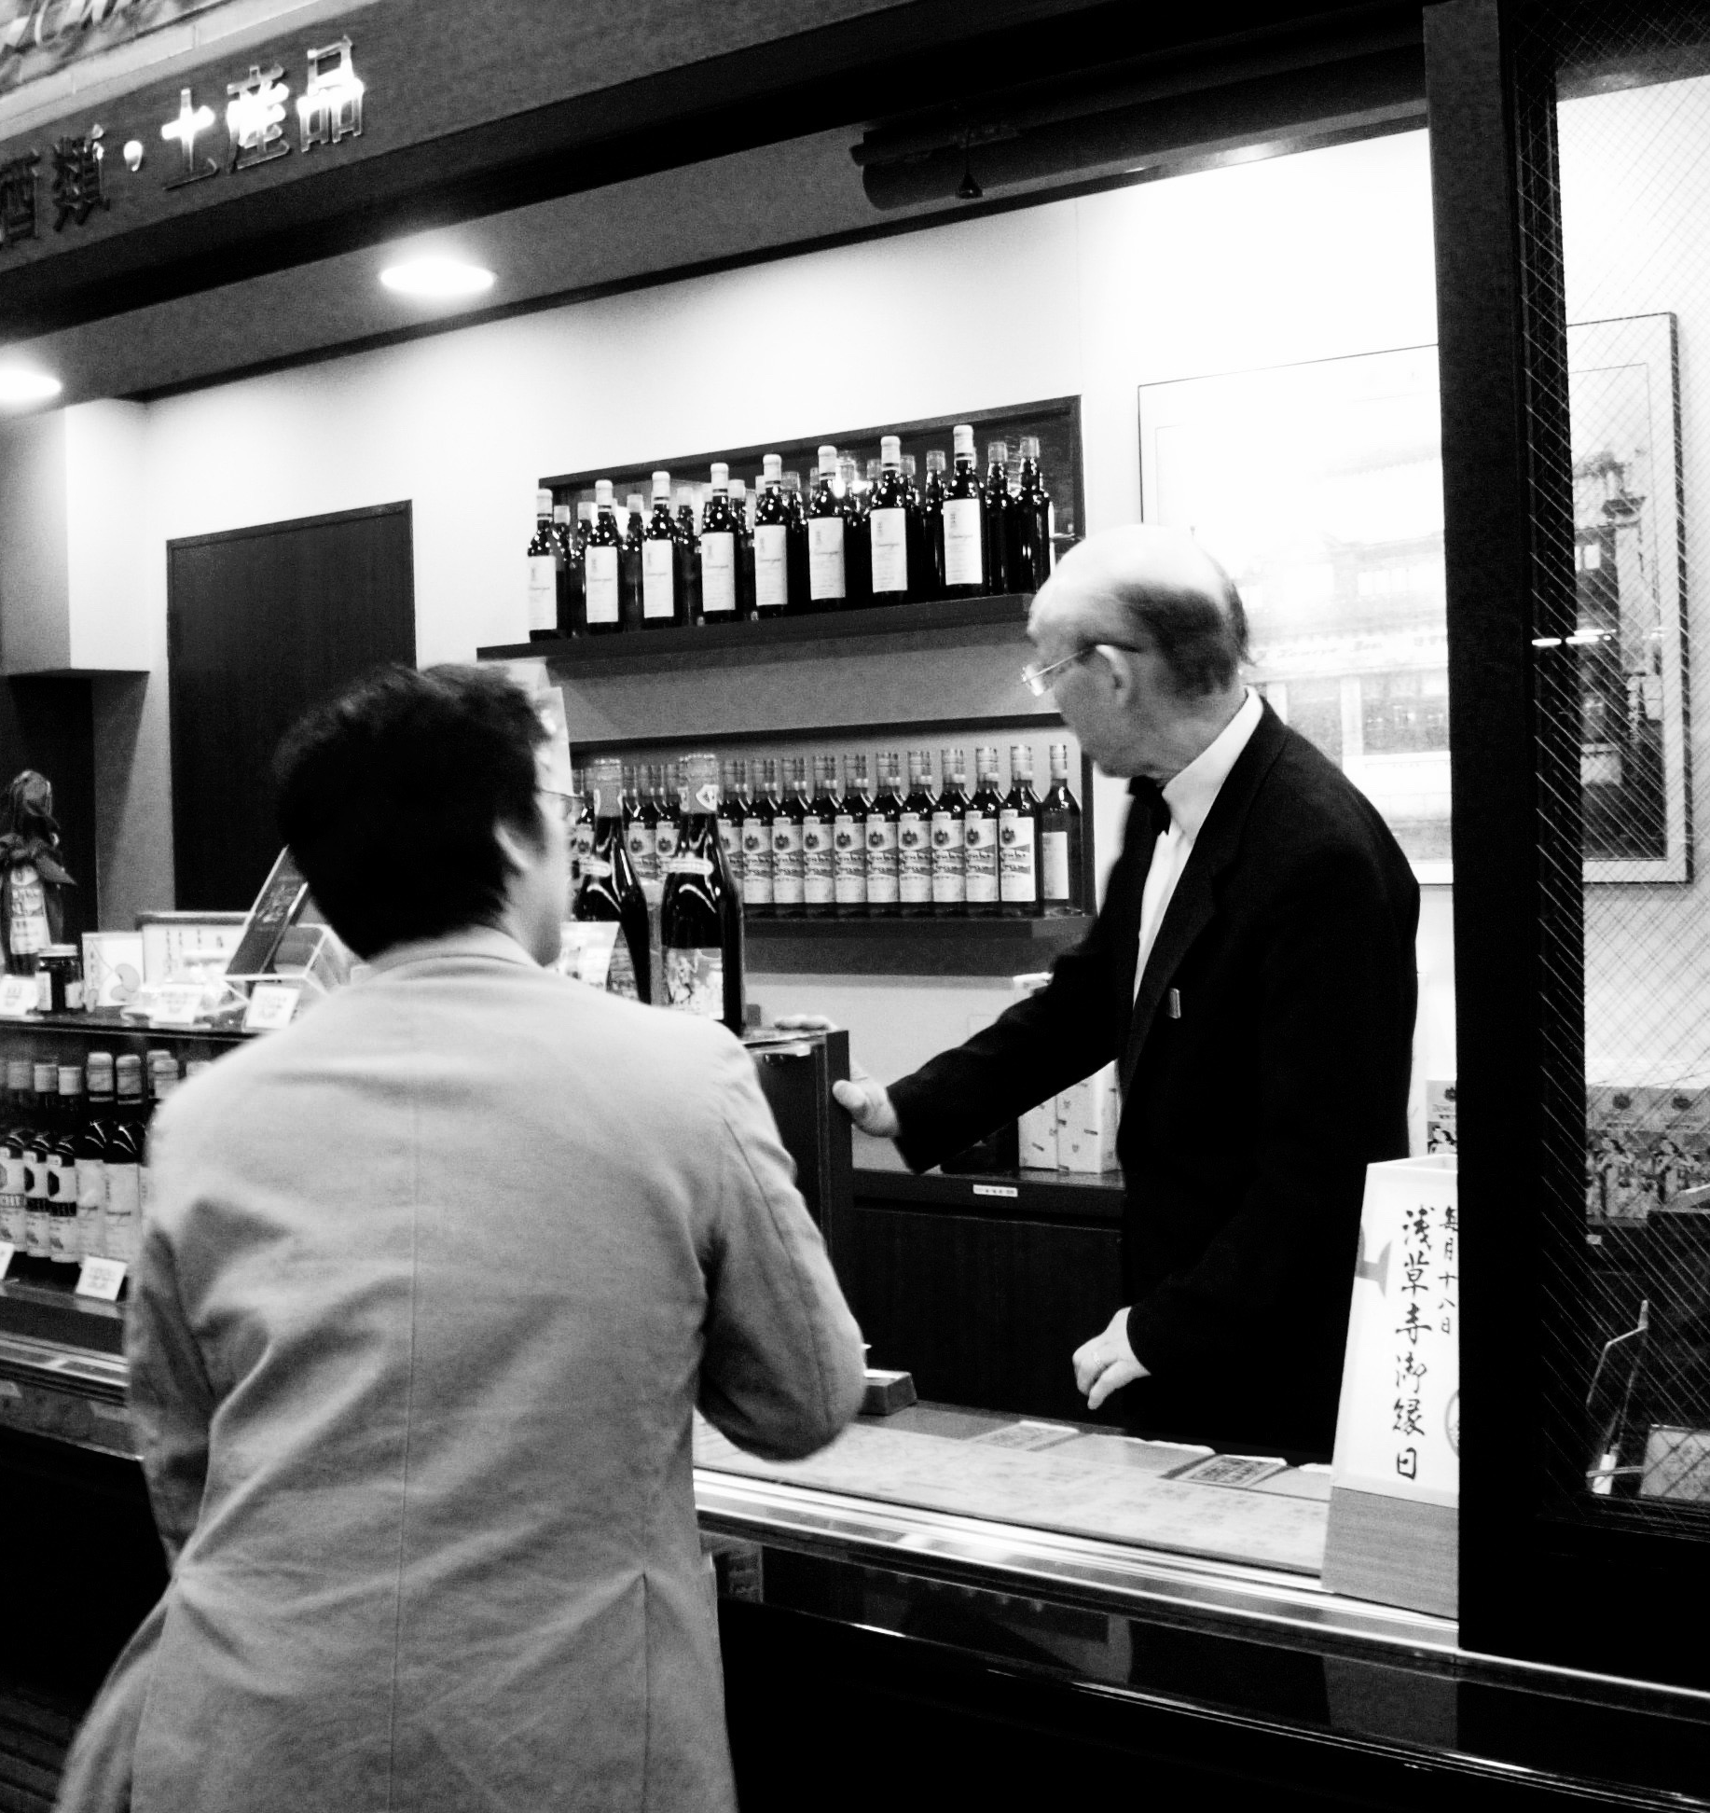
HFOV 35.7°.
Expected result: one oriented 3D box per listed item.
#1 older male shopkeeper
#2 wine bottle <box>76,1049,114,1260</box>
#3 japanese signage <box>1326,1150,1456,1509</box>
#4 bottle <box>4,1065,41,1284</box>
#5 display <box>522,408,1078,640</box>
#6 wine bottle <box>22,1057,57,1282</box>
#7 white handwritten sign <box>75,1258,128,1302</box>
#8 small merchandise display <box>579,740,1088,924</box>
[{"bbox_3d":[0.260,0.451,2.511,0.550,1.600,0.500,-2,1,-18],"label":"older male shopkeeper"},{"bbox_3d":[-0.941,0.332,3.334,0.075,0.300,0.075,0,2,40],"label":"wine bottle"},{"bbox_3d":[0.451,0.318,2.006,0.100,0.250,0.150,-3,2,-40],"label":"japanese signage"},{"bbox_3d":[-1.106,0.340,3.539,0.073,0.280,0.073,0,2,40],"label":"bottle"},{"bbox_3d":[-0.113,-0.690,4.884,1.140,0.335,0.280,0,2,40],"label":"display"},{"bbox_3d":[-0.936,0.300,3.061,0.058,0.250,0.058,0,2,40],"label":"wine bottle"},{"bbox_3d":[-0.826,0.405,2.910,0.078,0.045,0.015,0,-18,40],"label":"white handwritten sign"},{"bbox_3d":[-0.049,-0.106,4.105,1.050,0.253,0.120,0,2,40],"label":"small merchandise display"}]

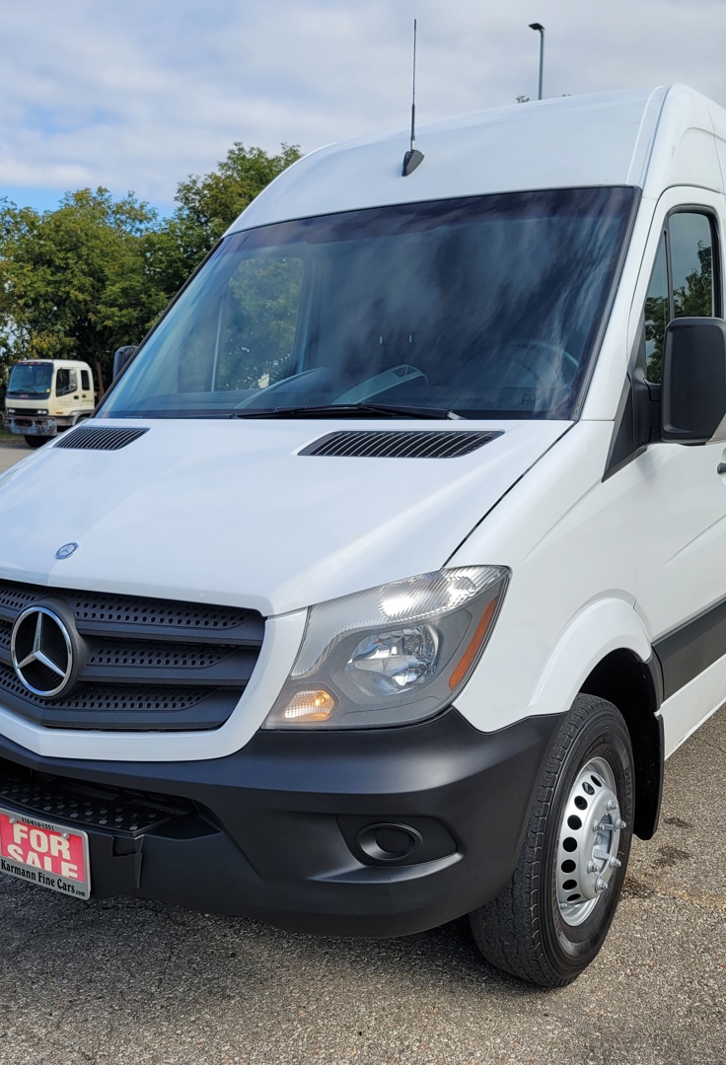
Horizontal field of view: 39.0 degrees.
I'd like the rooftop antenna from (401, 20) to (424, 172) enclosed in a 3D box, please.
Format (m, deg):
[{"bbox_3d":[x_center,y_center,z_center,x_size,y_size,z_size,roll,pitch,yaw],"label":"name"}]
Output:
[{"bbox_3d":[0.177,-1.502,3.558,0.065,0.540,0.150,5,9,34],"label":"rooftop antenna"}]

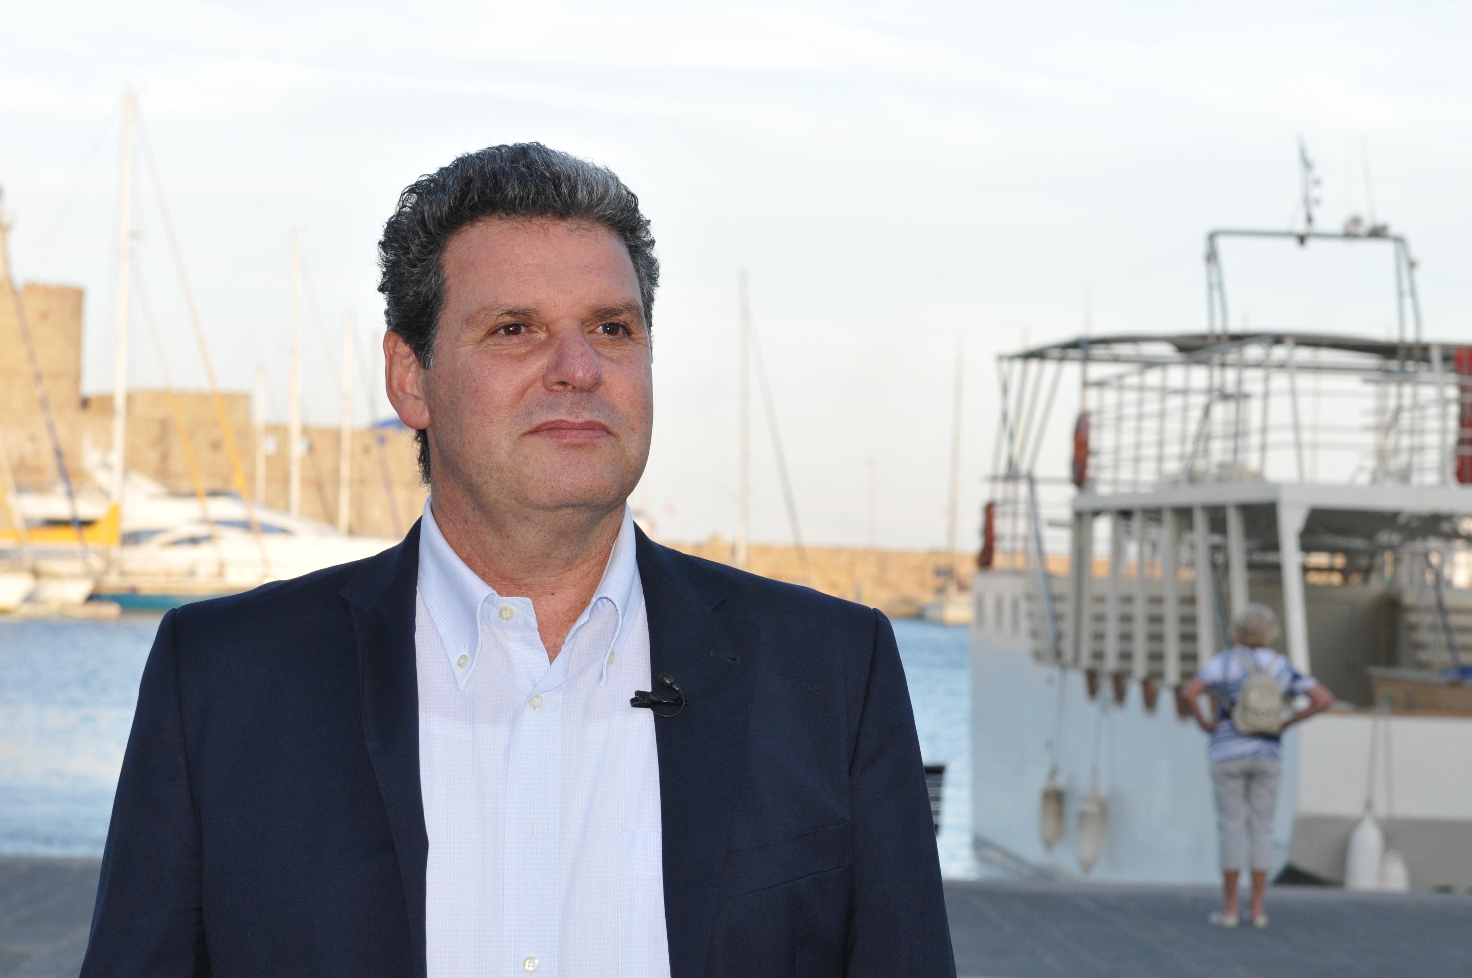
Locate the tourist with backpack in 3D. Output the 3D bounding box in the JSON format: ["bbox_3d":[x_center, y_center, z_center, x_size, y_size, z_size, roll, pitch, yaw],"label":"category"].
[{"bbox_3d":[2.579,1.368,21.300,0.760,1.600,0.450,0,-1,3],"label":"tourist with backpack"}]

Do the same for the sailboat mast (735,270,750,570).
[{"bbox_3d":[0.277,-2.641,195.000,0.200,14.400,0.200,0,-1,0],"label":"sailboat mast"}]

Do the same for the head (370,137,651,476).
[{"bbox_3d":[-0.144,-0.110,2.870,0.185,0.245,0.230,1,-1,-24],"label":"head"}]

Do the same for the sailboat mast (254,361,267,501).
[{"bbox_3d":[-22.734,-0.797,205.000,0.200,10.400,0.200,0,-1,0],"label":"sailboat mast"}]

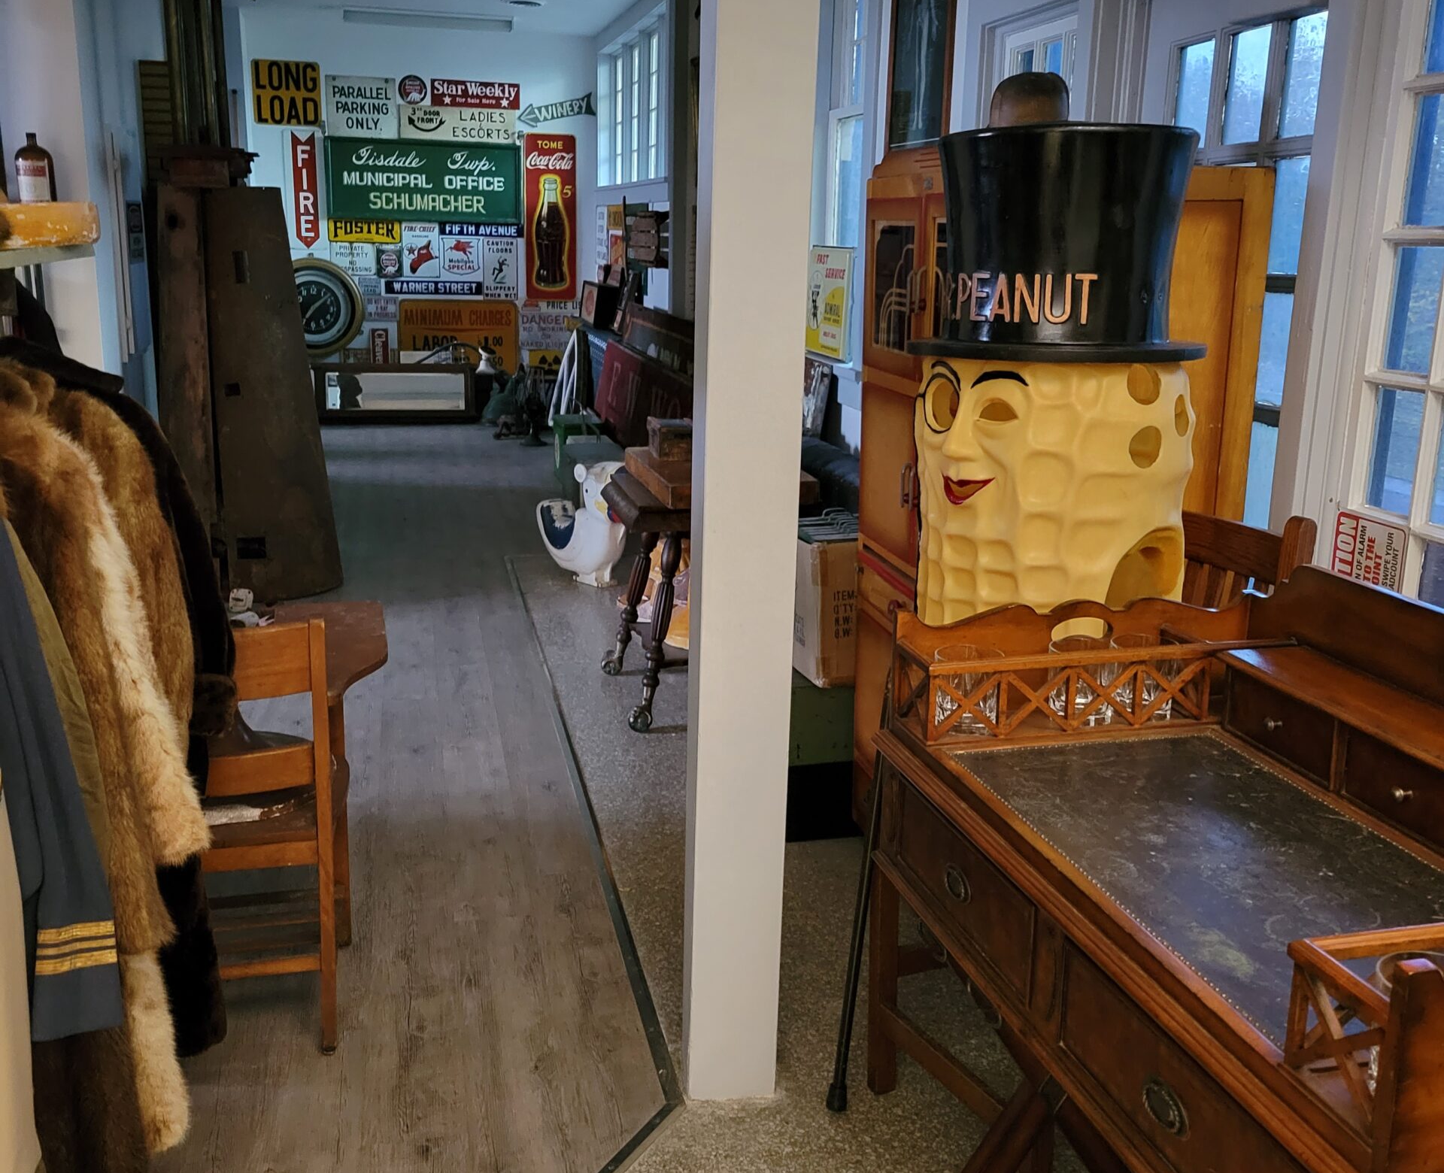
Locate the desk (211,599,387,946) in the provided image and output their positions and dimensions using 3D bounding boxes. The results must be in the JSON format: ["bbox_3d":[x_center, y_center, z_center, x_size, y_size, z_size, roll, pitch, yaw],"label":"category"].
[{"bbox_3d":[-1.036,0.443,3.389,0.520,0.640,0.760,-2,14,-13],"label":"desk"}]

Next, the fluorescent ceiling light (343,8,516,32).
[{"bbox_3d":[-2.172,-4.190,10.758,1.220,0.090,0.270,-2,14,-13],"label":"fluorescent ceiling light"}]

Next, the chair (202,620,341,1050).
[{"bbox_3d":[-1.006,0.441,2.898,0.450,0.875,0.530,-2,14,-13],"label":"chair"}]

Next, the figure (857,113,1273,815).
[{"bbox_3d":[0.611,-0.246,2.642,0.500,1.150,0.510,-9,17,-36],"label":"figure"}]

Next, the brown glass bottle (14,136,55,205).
[{"bbox_3d":[-0.976,-0.593,2.054,0.062,0.104,0.062,-5,15,-24],"label":"brown glass bottle"}]

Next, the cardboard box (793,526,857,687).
[{"bbox_3d":[0.383,0.022,3.971,0.400,0.380,0.380,-4,15,-22],"label":"cardboard box"}]

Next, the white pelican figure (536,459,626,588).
[{"bbox_3d":[-0.631,-0.294,6.599,0.370,0.550,0.270,4,14,12],"label":"white pelican figure"}]

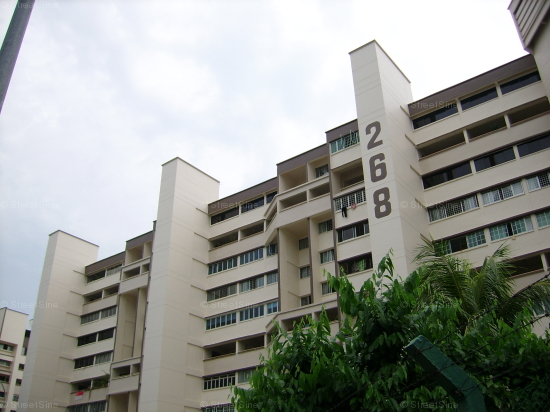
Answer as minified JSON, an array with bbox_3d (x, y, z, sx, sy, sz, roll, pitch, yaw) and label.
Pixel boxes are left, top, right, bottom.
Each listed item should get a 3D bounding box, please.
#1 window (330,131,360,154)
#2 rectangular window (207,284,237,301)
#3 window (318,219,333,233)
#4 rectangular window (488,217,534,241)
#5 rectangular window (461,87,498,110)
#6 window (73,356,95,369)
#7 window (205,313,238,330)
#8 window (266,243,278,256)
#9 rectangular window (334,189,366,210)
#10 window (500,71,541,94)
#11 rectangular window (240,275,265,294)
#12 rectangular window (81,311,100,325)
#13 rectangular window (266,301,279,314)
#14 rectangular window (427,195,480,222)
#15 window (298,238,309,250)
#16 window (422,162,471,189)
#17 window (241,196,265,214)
[{"bbox_3d":[6.088,-5.400,47.240,2.953,1.120,0.150,-21,-34,32],"label":"window"},{"bbox_3d":[-5.012,8.224,52.642,3.781,1.113,0.200,-20,-33,32],"label":"rectangular window"},{"bbox_3d":[4.227,1.723,46.424,1.430,0.950,0.200,-21,-35,32],"label":"window"},{"bbox_3d":[14.993,1.477,35.233,2.830,0.990,0.200,-21,-35,32],"label":"rectangular window"},{"bbox_3d":[14.835,-7.807,40.372,2.678,1.033,0.200,-20,-33,32],"label":"rectangular window"},{"bbox_3d":[-23.287,19.202,68.075,3.849,1.120,0.150,-21,-34,32],"label":"window"},{"bbox_3d":[-5.124,11.048,53.063,3.869,1.079,0.150,-21,-34,32],"label":"window"},{"bbox_3d":[-0.204,4.004,50.714,1.197,1.062,0.130,-21,-34,32],"label":"window"},{"bbox_3d":[5.857,-0.421,43.181,2.720,1.050,0.200,-21,-35,32],"label":"rectangular window"},{"bbox_3d":[17.394,-8.708,39.429,2.601,0.927,0.130,-21,-34,32],"label":"window"},{"bbox_3d":[-2.076,7.033,49.713,2.830,0.940,0.200,-21,-35,32],"label":"rectangular window"},{"bbox_3d":[-22.651,13.828,68.185,3.518,1.122,0.130,-21,-34,32],"label":"rectangular window"},{"bbox_3d":[-0.176,8.845,48.151,1.137,0.915,0.130,-21,-34,32],"label":"rectangular window"},{"bbox_3d":[12.327,0.136,38.436,3.511,1.083,0.200,-20,-33,32],"label":"rectangular window"},{"bbox_3d":[2.767,3.383,49.976,1.269,1.055,0.130,-21,-34,32],"label":"window"},{"bbox_3d":[12.283,-2.163,39.648,3.710,1.070,0.200,-21,-35,32],"label":"window"},{"bbox_3d":[-2.168,-0.053,54.464,2.859,0.973,0.200,-20,-33,32],"label":"window"}]

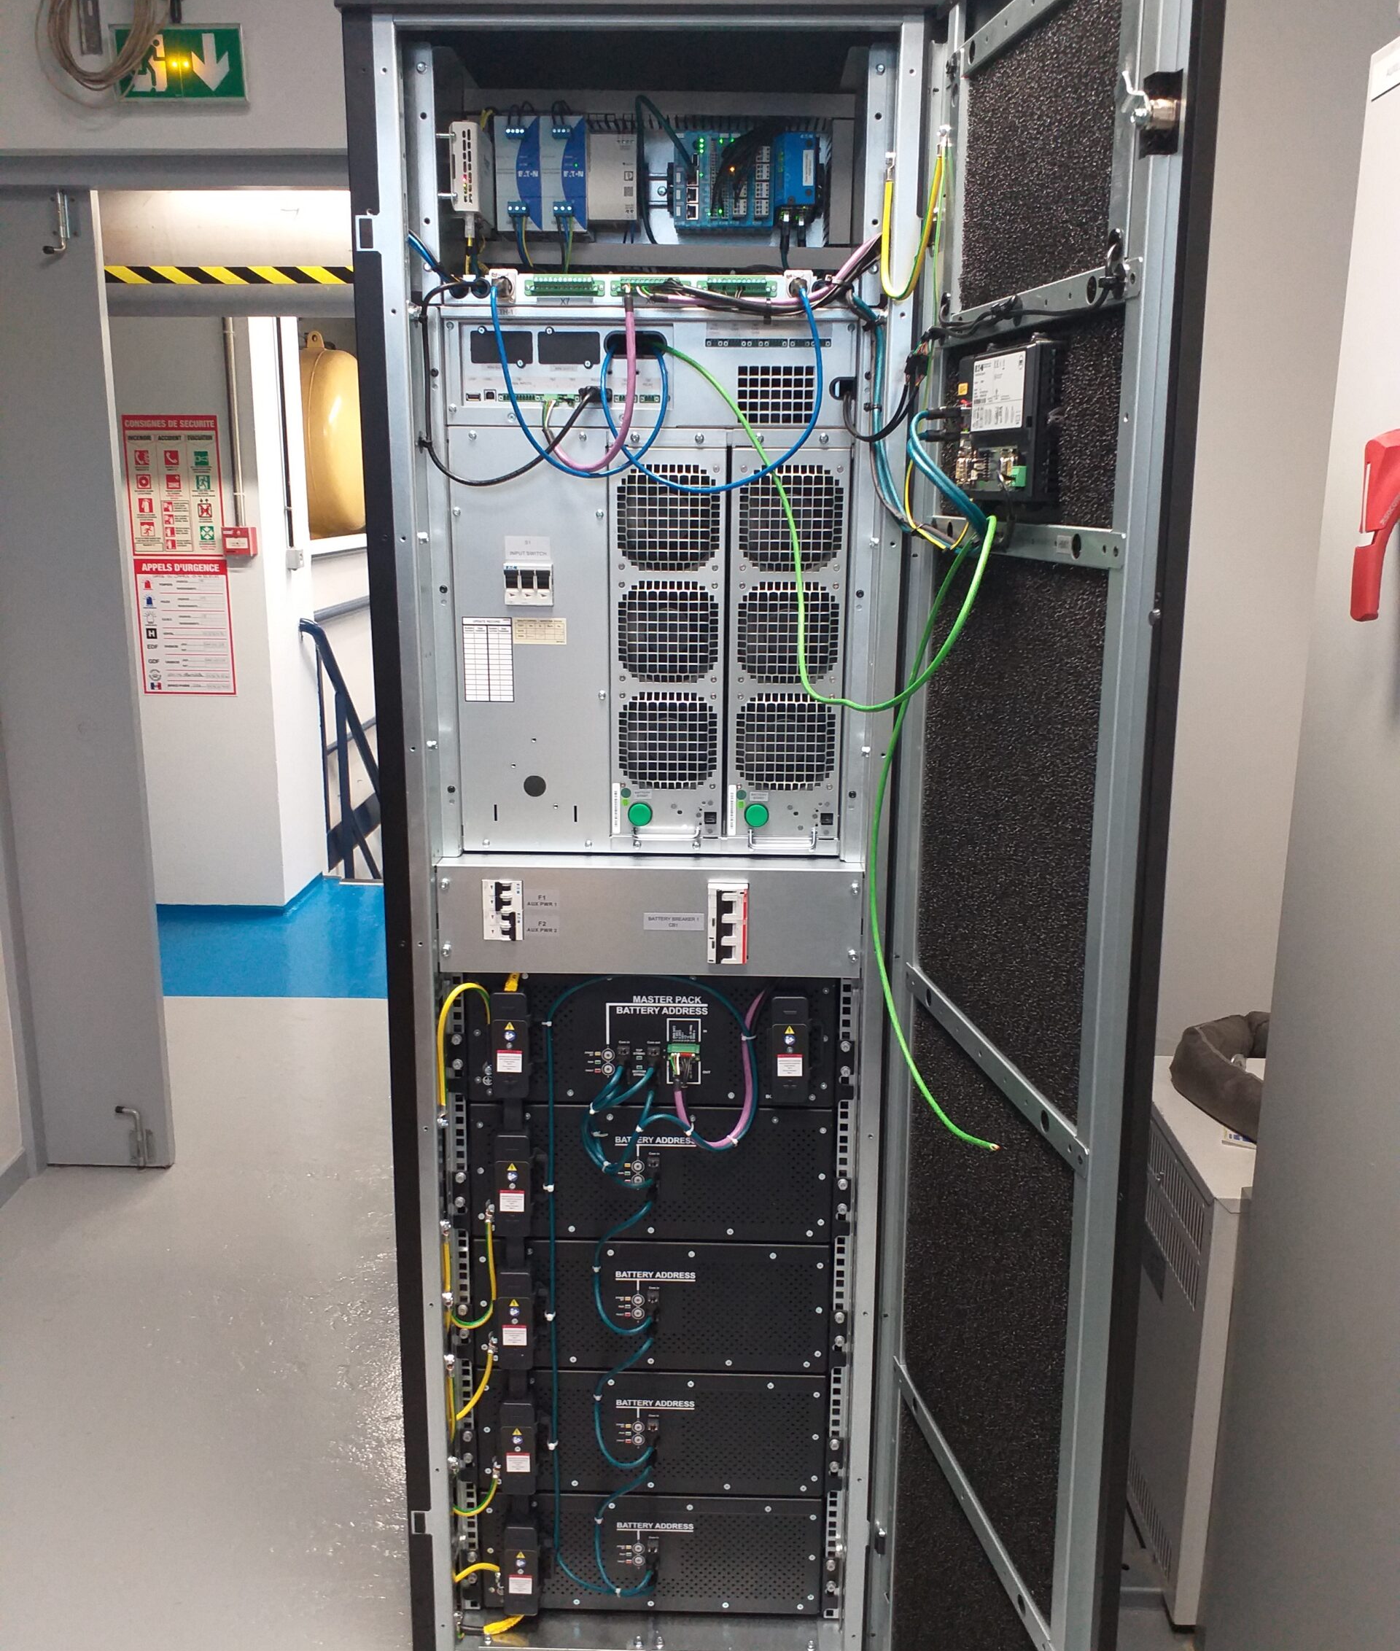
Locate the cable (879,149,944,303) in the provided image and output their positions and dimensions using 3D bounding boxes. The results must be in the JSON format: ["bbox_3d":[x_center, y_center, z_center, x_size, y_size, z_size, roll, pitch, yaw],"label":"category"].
[{"bbox_3d":[0.211,-0.595,1.393,0.055,0.130,0.090,1,12,1],"label":"cable"}]

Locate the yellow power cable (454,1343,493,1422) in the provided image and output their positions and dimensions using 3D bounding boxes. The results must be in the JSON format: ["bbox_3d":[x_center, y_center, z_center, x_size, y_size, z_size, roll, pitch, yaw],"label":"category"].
[{"bbox_3d":[-0.280,0.689,1.730,0.051,0.109,0.060,1,12,1],"label":"yellow power cable"}]

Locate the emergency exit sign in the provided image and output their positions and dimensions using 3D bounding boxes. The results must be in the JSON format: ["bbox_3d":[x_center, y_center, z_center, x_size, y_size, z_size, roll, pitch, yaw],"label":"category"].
[{"bbox_3d":[-0.984,-1.445,2.670,0.250,0.130,0.045,1,12,1],"label":"emergency exit sign"}]

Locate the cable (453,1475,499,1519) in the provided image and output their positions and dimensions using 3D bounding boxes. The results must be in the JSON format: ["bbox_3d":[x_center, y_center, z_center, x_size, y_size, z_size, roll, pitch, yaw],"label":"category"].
[{"bbox_3d":[-0.281,0.843,1.759,0.059,0.063,0.060,1,12,1],"label":"cable"}]

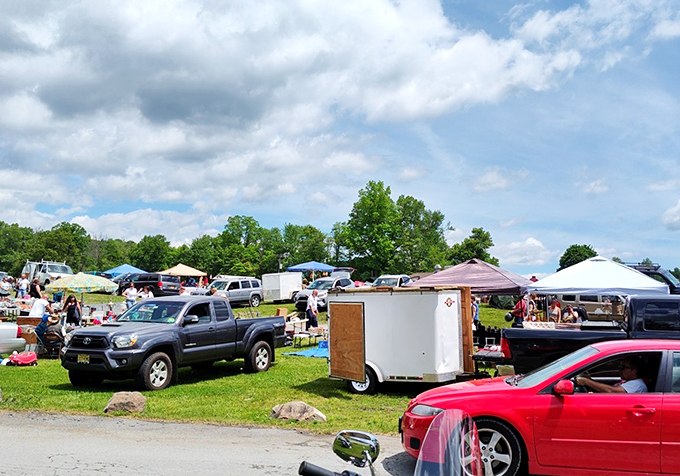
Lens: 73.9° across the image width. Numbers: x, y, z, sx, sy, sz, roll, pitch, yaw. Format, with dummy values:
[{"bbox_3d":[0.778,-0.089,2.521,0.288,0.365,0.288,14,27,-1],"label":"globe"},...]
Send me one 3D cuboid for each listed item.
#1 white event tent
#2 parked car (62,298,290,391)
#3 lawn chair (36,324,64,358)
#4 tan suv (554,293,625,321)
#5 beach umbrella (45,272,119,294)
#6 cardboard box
[{"bbox_3d":[7.100,1.860,12.450,3.050,2.750,3.050,-4,-10,27],"label":"white event tent"},{"bbox_3d":[-3.250,2.210,9.930,1.900,1.780,5.290,-4,-11,23],"label":"parked car"},{"bbox_3d":[-7.900,2.840,12.350,0.660,0.900,0.650,1,-9,-7],"label":"lawn chair"},{"bbox_3d":[11.450,3.000,19.800,4.550,1.800,1.860,-2,-6,17],"label":"tan suv"},{"bbox_3d":[-8.500,2.320,14.900,2.130,2.250,2.130,1,-8,0],"label":"beach umbrella"},{"bbox_3d":[-9.050,2.800,13.100,0.550,0.500,0.450,3,-9,-18],"label":"cardboard box"}]

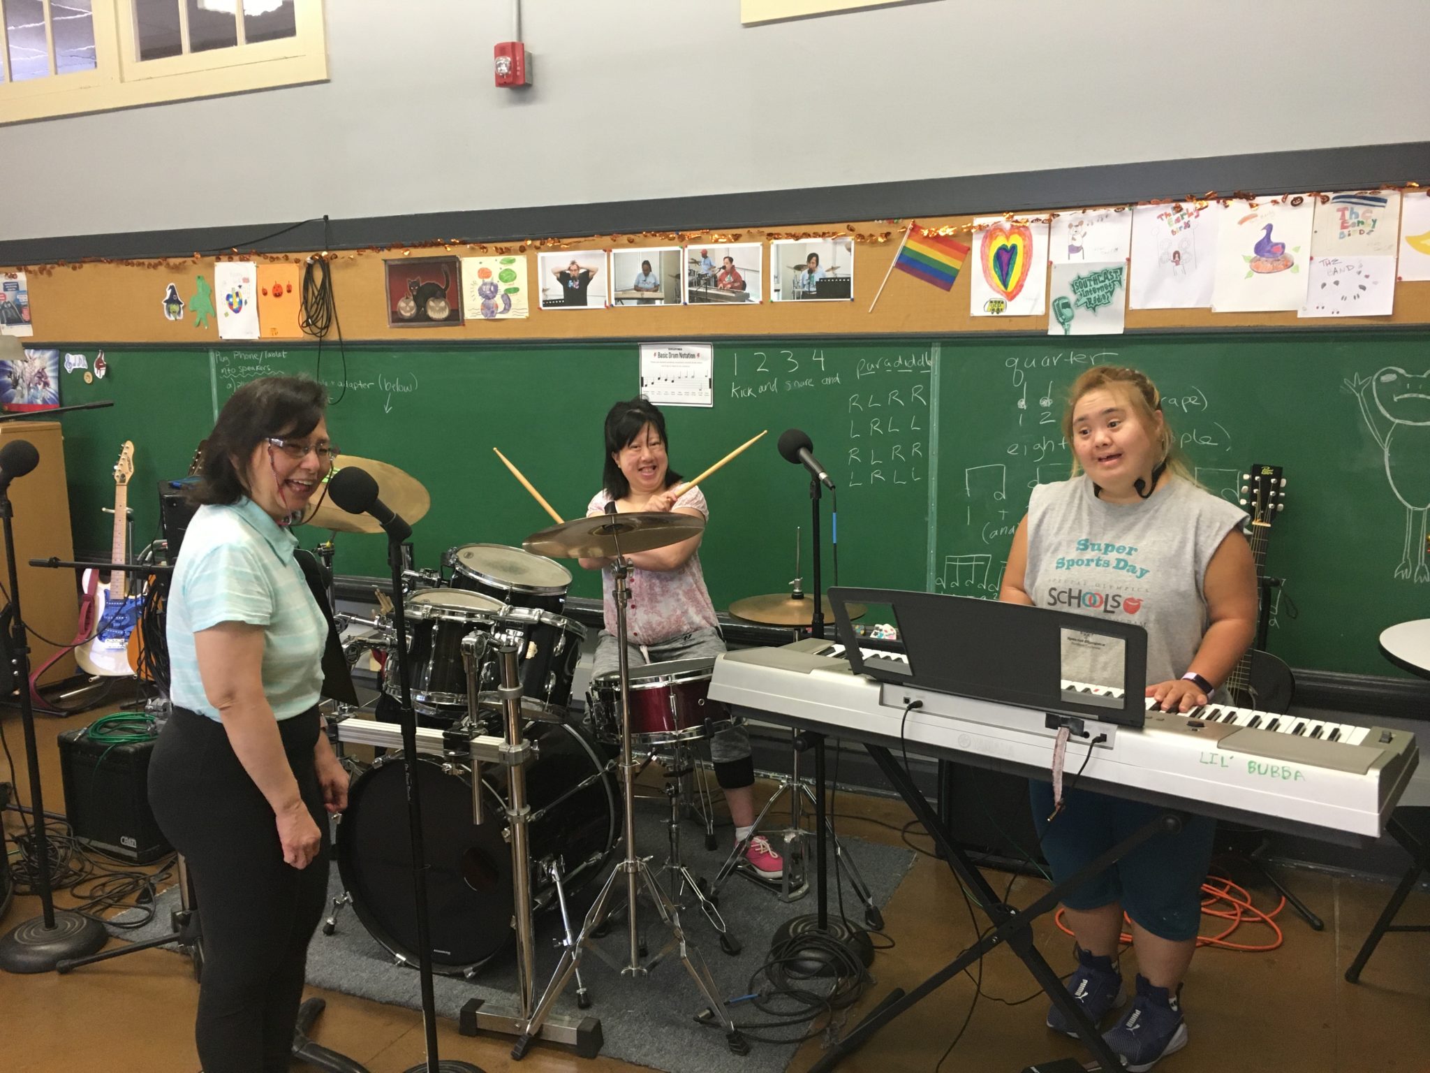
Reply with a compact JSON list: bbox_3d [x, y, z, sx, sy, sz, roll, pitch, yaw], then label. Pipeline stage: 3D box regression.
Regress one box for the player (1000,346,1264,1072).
[{"bbox_3d":[0.859,0.376,2.472,0.520,1.435,0.460,6,12,34],"label":"player"}]

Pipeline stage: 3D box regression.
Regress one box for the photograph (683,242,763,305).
[{"bbox_3d":[0.028,-0.843,3.853,0.270,0.185,0.008,4,11,25],"label":"photograph"}]

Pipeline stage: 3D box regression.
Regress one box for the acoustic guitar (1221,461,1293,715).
[{"bbox_3d":[1.372,0.270,3.074,0.380,0.980,0.115,5,-8,30],"label":"acoustic guitar"}]

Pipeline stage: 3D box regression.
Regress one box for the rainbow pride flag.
[{"bbox_3d":[0.640,-0.822,3.531,0.192,0.128,0.012,28,20,19],"label":"rainbow pride flag"}]

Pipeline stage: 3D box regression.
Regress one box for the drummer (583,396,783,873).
[{"bbox_3d":[-0.066,0.252,3.514,0.570,1.320,0.640,2,10,17],"label":"drummer"}]

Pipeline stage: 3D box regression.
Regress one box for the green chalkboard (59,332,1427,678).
[{"bbox_3d":[-0.619,-0.238,4.248,5.750,0.928,0.040,4,10,25],"label":"green chalkboard"}]

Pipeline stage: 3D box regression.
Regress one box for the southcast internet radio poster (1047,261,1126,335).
[{"bbox_3d":[1.052,-0.671,3.385,0.208,0.199,0.008,4,11,25],"label":"southcast internet radio poster"}]

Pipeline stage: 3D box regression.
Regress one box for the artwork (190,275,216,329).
[{"bbox_3d":[-2.081,-0.948,4.861,0.142,0.212,0.008,4,11,25],"label":"artwork"}]

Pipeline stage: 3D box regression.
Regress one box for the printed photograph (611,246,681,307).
[{"bbox_3d":[-0.228,-0.861,3.974,0.264,0.184,0.008,4,11,25],"label":"printed photograph"}]

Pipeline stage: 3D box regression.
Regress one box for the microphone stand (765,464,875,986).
[{"bbox_3d":[0.255,0.429,2.811,0.255,1.160,0.255,-1,9,0],"label":"microphone stand"}]

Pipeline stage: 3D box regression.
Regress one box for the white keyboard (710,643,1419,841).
[{"bbox_3d":[0.592,0.305,2.221,1.200,0.127,0.410,7,12,37],"label":"white keyboard"}]

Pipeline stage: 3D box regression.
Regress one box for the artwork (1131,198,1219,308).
[{"bbox_3d":[1.246,-0.759,3.256,0.216,0.280,0.010,4,10,25],"label":"artwork"}]

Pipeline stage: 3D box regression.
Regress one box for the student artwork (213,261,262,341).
[{"bbox_3d":[-1.905,-0.938,4.777,0.218,0.292,0.008,4,11,25],"label":"student artwork"}]

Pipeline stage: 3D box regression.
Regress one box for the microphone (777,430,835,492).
[{"bbox_3d":[0.212,-0.176,2.745,0.078,0.078,0.185,-11,52,-44],"label":"microphone"}]

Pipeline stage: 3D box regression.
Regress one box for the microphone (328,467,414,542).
[{"bbox_3d":[-0.597,-0.057,2.080,0.085,0.085,0.182,8,-26,44],"label":"microphone"}]

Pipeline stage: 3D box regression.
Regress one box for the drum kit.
[{"bbox_3d":[-0.484,0.430,2.917,1.500,1.120,0.910,4,11,27],"label":"drum kit"}]

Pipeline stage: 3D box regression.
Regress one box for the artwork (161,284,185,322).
[{"bbox_3d":[-2.205,-0.953,4.881,0.130,0.154,0.010,4,10,25],"label":"artwork"}]

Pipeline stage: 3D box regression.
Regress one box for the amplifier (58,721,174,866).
[{"bbox_3d":[-1.721,0.740,3.542,0.325,0.335,0.215,4,11,28],"label":"amplifier"}]

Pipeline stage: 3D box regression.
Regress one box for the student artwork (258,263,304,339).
[{"bbox_3d":[-1.685,-0.910,4.638,0.217,0.281,0.010,4,10,25],"label":"student artwork"}]

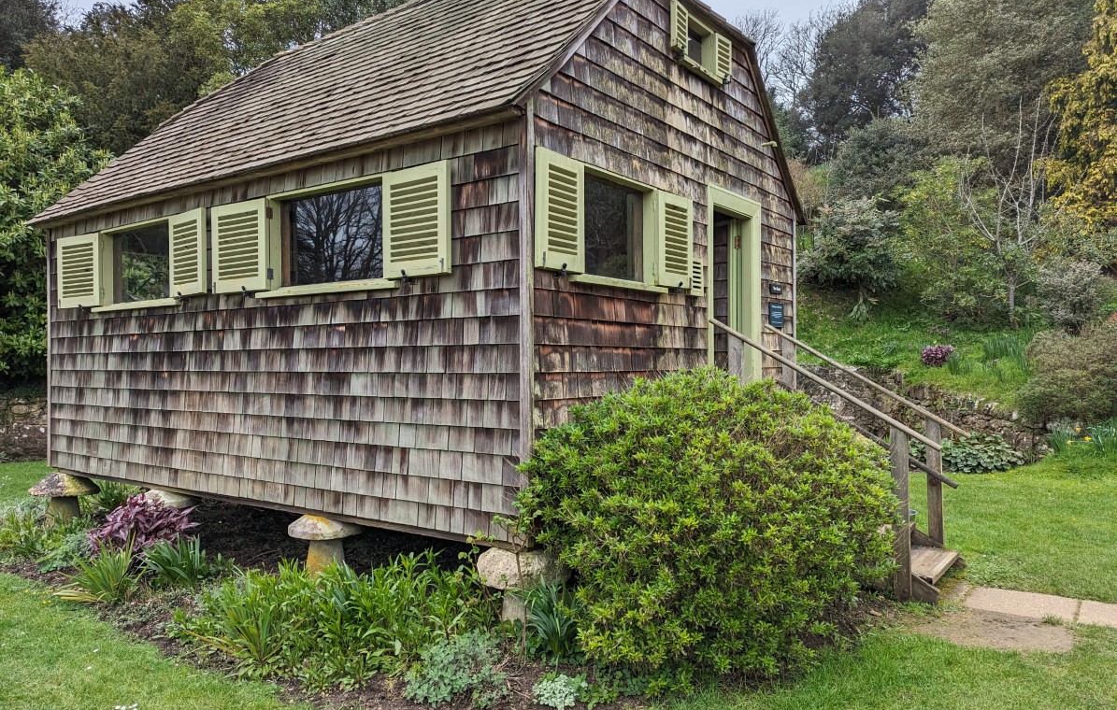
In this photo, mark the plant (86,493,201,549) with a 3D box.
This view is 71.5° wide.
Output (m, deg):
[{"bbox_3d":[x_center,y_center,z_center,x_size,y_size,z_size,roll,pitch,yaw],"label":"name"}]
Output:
[{"bbox_3d":[-3.237,1.309,6.050,0.750,0.450,0.580,0,0,-28],"label":"plant"}]

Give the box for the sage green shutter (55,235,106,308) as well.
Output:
[{"bbox_3d":[-4.005,-0.692,6.482,0.520,0.600,0.040,-1,0,24],"label":"sage green shutter"}]

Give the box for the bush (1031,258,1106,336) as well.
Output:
[{"bbox_3d":[9.097,-1.039,13.800,1.200,1.250,1.100,-1,0,33],"label":"bush"}]

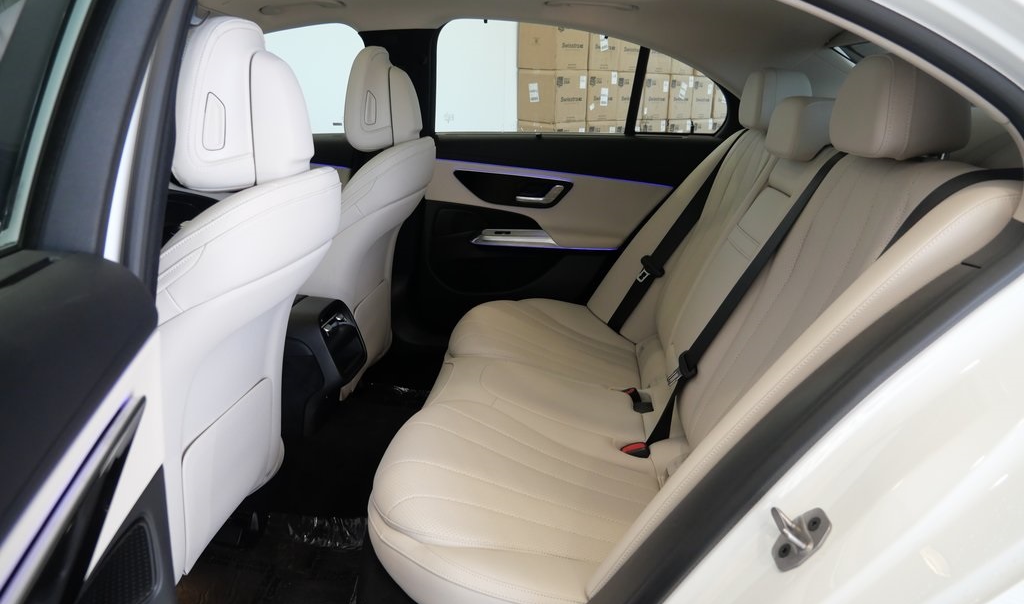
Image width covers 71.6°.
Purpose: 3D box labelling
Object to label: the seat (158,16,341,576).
[{"bbox_3d":[-0.736,0.075,1.314,0.850,1.110,0.540,2,17,6],"label":"seat"}]

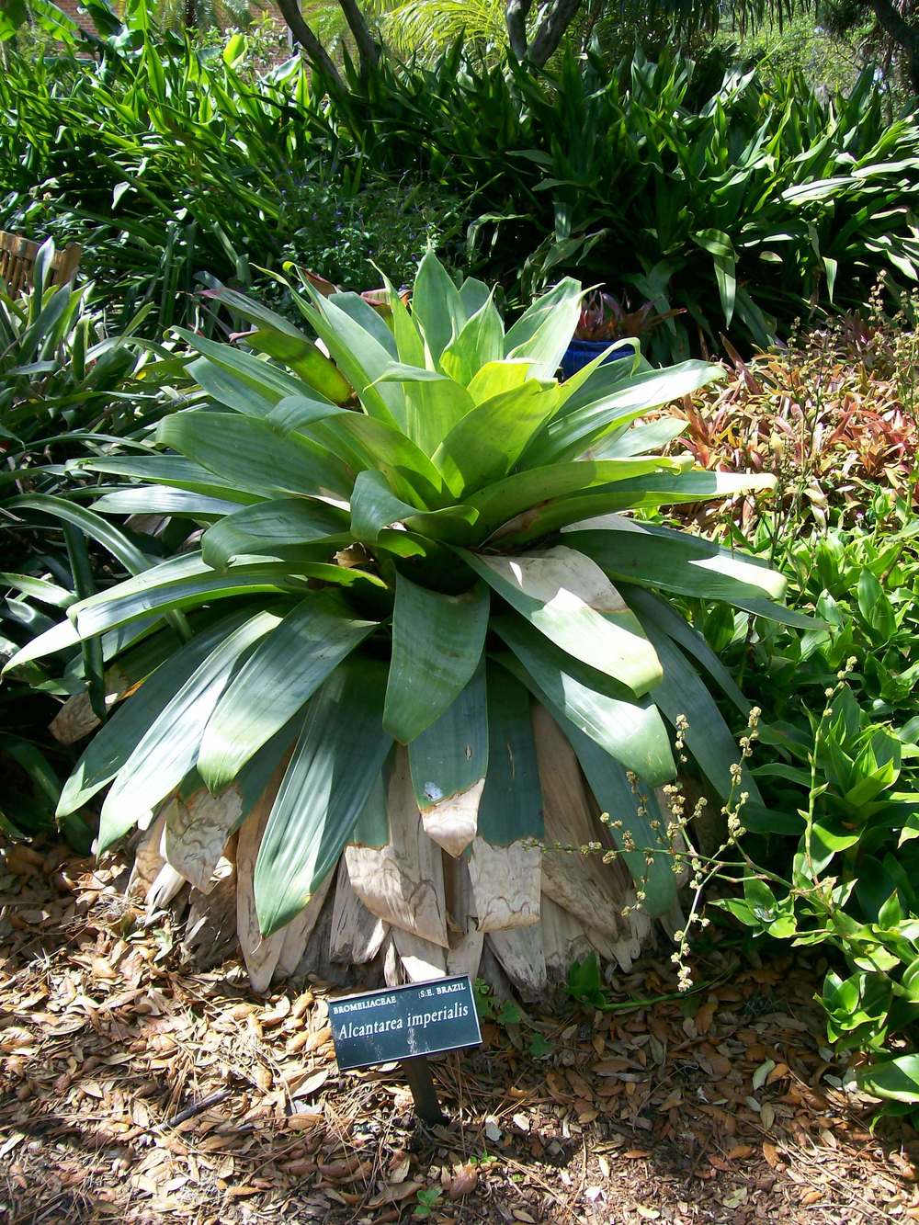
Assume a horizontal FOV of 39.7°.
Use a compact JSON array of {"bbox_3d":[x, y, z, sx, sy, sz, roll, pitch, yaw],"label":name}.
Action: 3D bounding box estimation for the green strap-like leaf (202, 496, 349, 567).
[{"bbox_3d":[-0.274,-0.133,2.006,0.273,0.088,0.133,-17,46,-42],"label":"green strap-like leaf"}]

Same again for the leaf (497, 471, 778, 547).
[{"bbox_3d":[0.296,-0.188,2.138,0.463,0.089,0.115,-12,56,4],"label":"leaf"}]

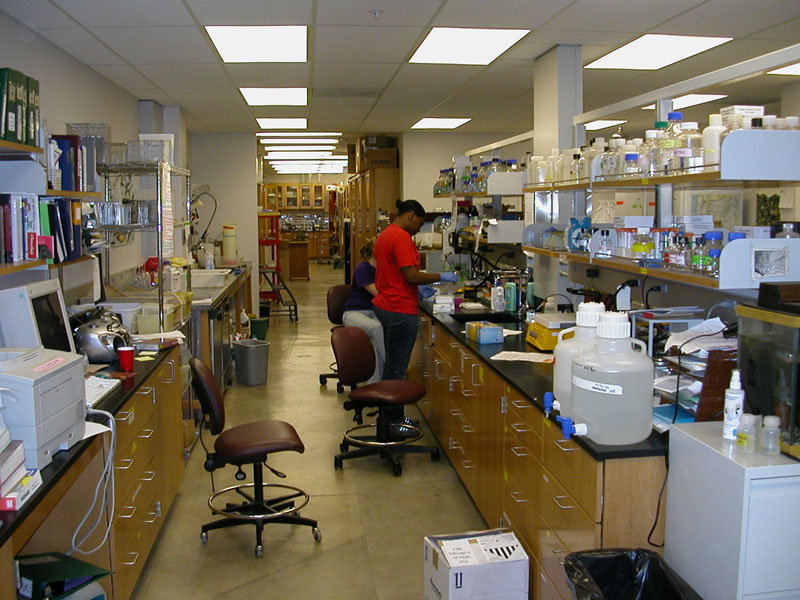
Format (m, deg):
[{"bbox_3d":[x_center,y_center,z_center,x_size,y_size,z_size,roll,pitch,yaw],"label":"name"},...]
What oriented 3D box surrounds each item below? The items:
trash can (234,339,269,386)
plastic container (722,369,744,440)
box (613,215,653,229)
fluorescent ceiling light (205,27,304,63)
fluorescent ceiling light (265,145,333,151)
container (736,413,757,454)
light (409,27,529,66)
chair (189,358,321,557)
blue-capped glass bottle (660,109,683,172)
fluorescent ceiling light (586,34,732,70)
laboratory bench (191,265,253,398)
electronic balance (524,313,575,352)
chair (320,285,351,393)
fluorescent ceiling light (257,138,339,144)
[{"bbox_3d":[-1.378,0.586,7.929,0.290,0.376,0.250,5,8,39],"label":"trash can"},{"bbox_3d":[1.092,0.342,2.800,0.064,0.225,0.064,-1,6,-6],"label":"plastic container"},{"bbox_3d":[1.091,-0.363,3.980,0.140,0.070,0.130,-1,6,-6],"label":"box"},{"bbox_3d":[-0.809,-1.506,5.007,0.580,0.070,1.180,-1,6,-6],"label":"fluorescent ceiling light"},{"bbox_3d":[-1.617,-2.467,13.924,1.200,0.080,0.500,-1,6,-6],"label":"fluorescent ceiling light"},{"bbox_3d":[1.060,0.410,2.614,0.056,0.119,0.056,-1,6,-6],"label":"container"},{"bbox_3d":[0.383,-1.532,5.133,0.580,0.070,1.180,-1,6,-6],"label":"light"},{"bbox_3d":[-0.757,0.790,4.557,0.660,0.980,0.600,-1,6,-9],"label":"chair"},{"bbox_3d":[1.012,-0.573,3.140,0.100,0.230,0.100,-1,6,-6],"label":"blue-capped glass bottle"},{"bbox_3d":[1.562,-1.543,5.284,0.575,0.060,1.180,-1,6,-6],"label":"fluorescent ceiling light"},{"bbox_3d":[-2.064,0.317,8.914,0.730,1.020,4.300,-1,6,-6],"label":"laboratory bench"},{"bbox_3d":[0.834,0.155,4.308,0.340,0.137,0.340,-1,6,-6],"label":"electronic balance"},{"bbox_3d":[-0.389,0.330,7.744,0.620,0.917,0.600,5,8,39],"label":"chair"},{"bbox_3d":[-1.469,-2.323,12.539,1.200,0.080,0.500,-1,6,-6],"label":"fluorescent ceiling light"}]

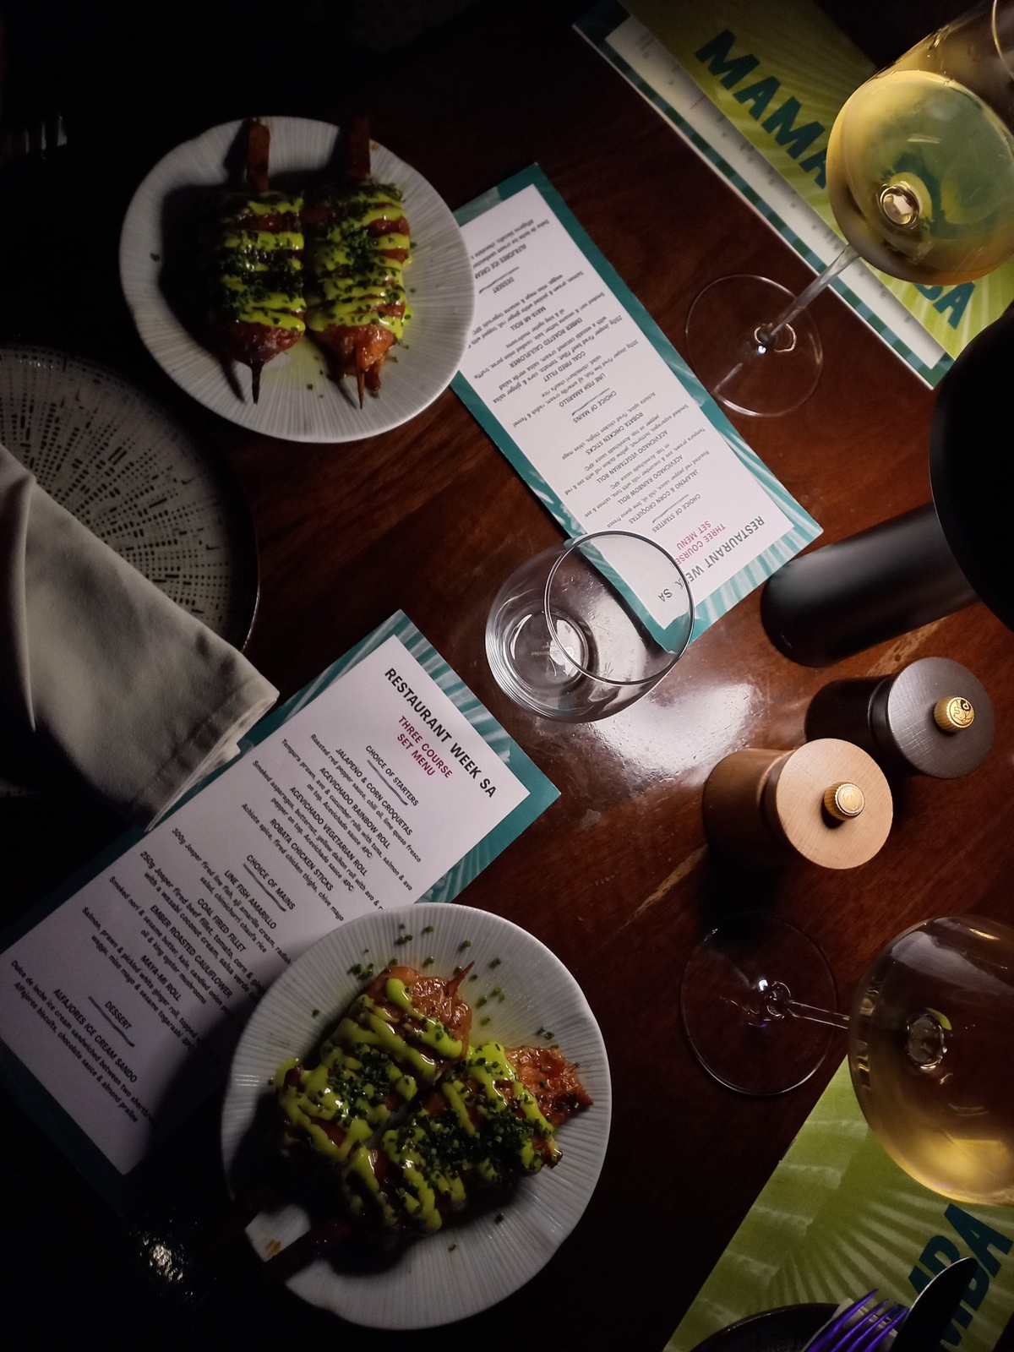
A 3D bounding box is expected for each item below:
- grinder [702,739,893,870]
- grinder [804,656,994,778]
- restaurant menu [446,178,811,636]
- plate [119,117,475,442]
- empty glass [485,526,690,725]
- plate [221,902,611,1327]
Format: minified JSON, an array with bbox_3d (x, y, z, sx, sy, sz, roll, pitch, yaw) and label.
[{"bbox_3d":[0.137,0.061,0.456,0.058,0.081,0.058,3,78,-14],"label":"grinder"},{"bbox_3d":[0.194,0.025,0.478,0.058,0.081,0.058,3,78,-14],"label":"grinder"},{"bbox_3d":[0.051,-0.145,0.514,0.121,0.004,0.256,-38,91,-18],"label":"restaurant menu"},{"bbox_3d":[-0.098,-0.188,0.473,0.167,0.022,0.167,3,78,-14],"label":"plate"},{"bbox_3d":[0.032,-0.018,0.433,0.078,0.101,0.078,3,78,-14],"label":"empty glass"},{"bbox_3d":[-0.036,0.181,0.416,0.164,0.022,0.164,3,78,-14],"label":"plate"}]

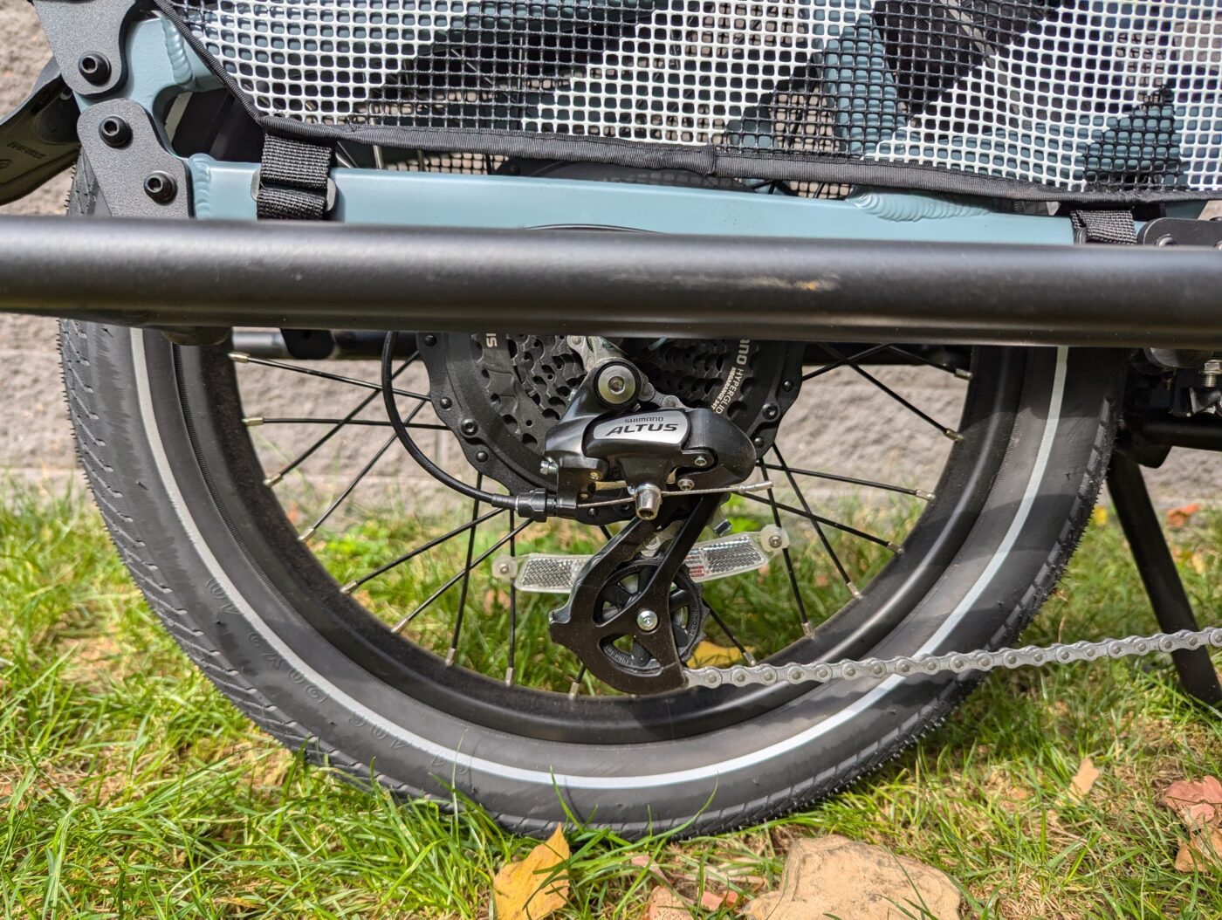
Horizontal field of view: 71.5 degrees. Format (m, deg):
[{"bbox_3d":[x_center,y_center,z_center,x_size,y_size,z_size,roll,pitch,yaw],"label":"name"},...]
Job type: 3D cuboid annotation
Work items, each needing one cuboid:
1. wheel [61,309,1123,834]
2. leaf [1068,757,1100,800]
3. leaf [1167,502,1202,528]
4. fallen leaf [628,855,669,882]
[{"bbox_3d":[0.004,-0.066,0.431,0.530,0.530,0.070,1,3,-5],"label":"wheel"},{"bbox_3d":[0.282,0.189,0.505,0.020,0.016,0.028,1,3,0],"label":"leaf"},{"bbox_3d":[1.080,0.104,1.600,0.066,0.035,0.050,1,3,0],"label":"leaf"},{"bbox_3d":[0.018,0.192,0.400,0.020,0.007,0.016,1,3,0],"label":"fallen leaf"}]

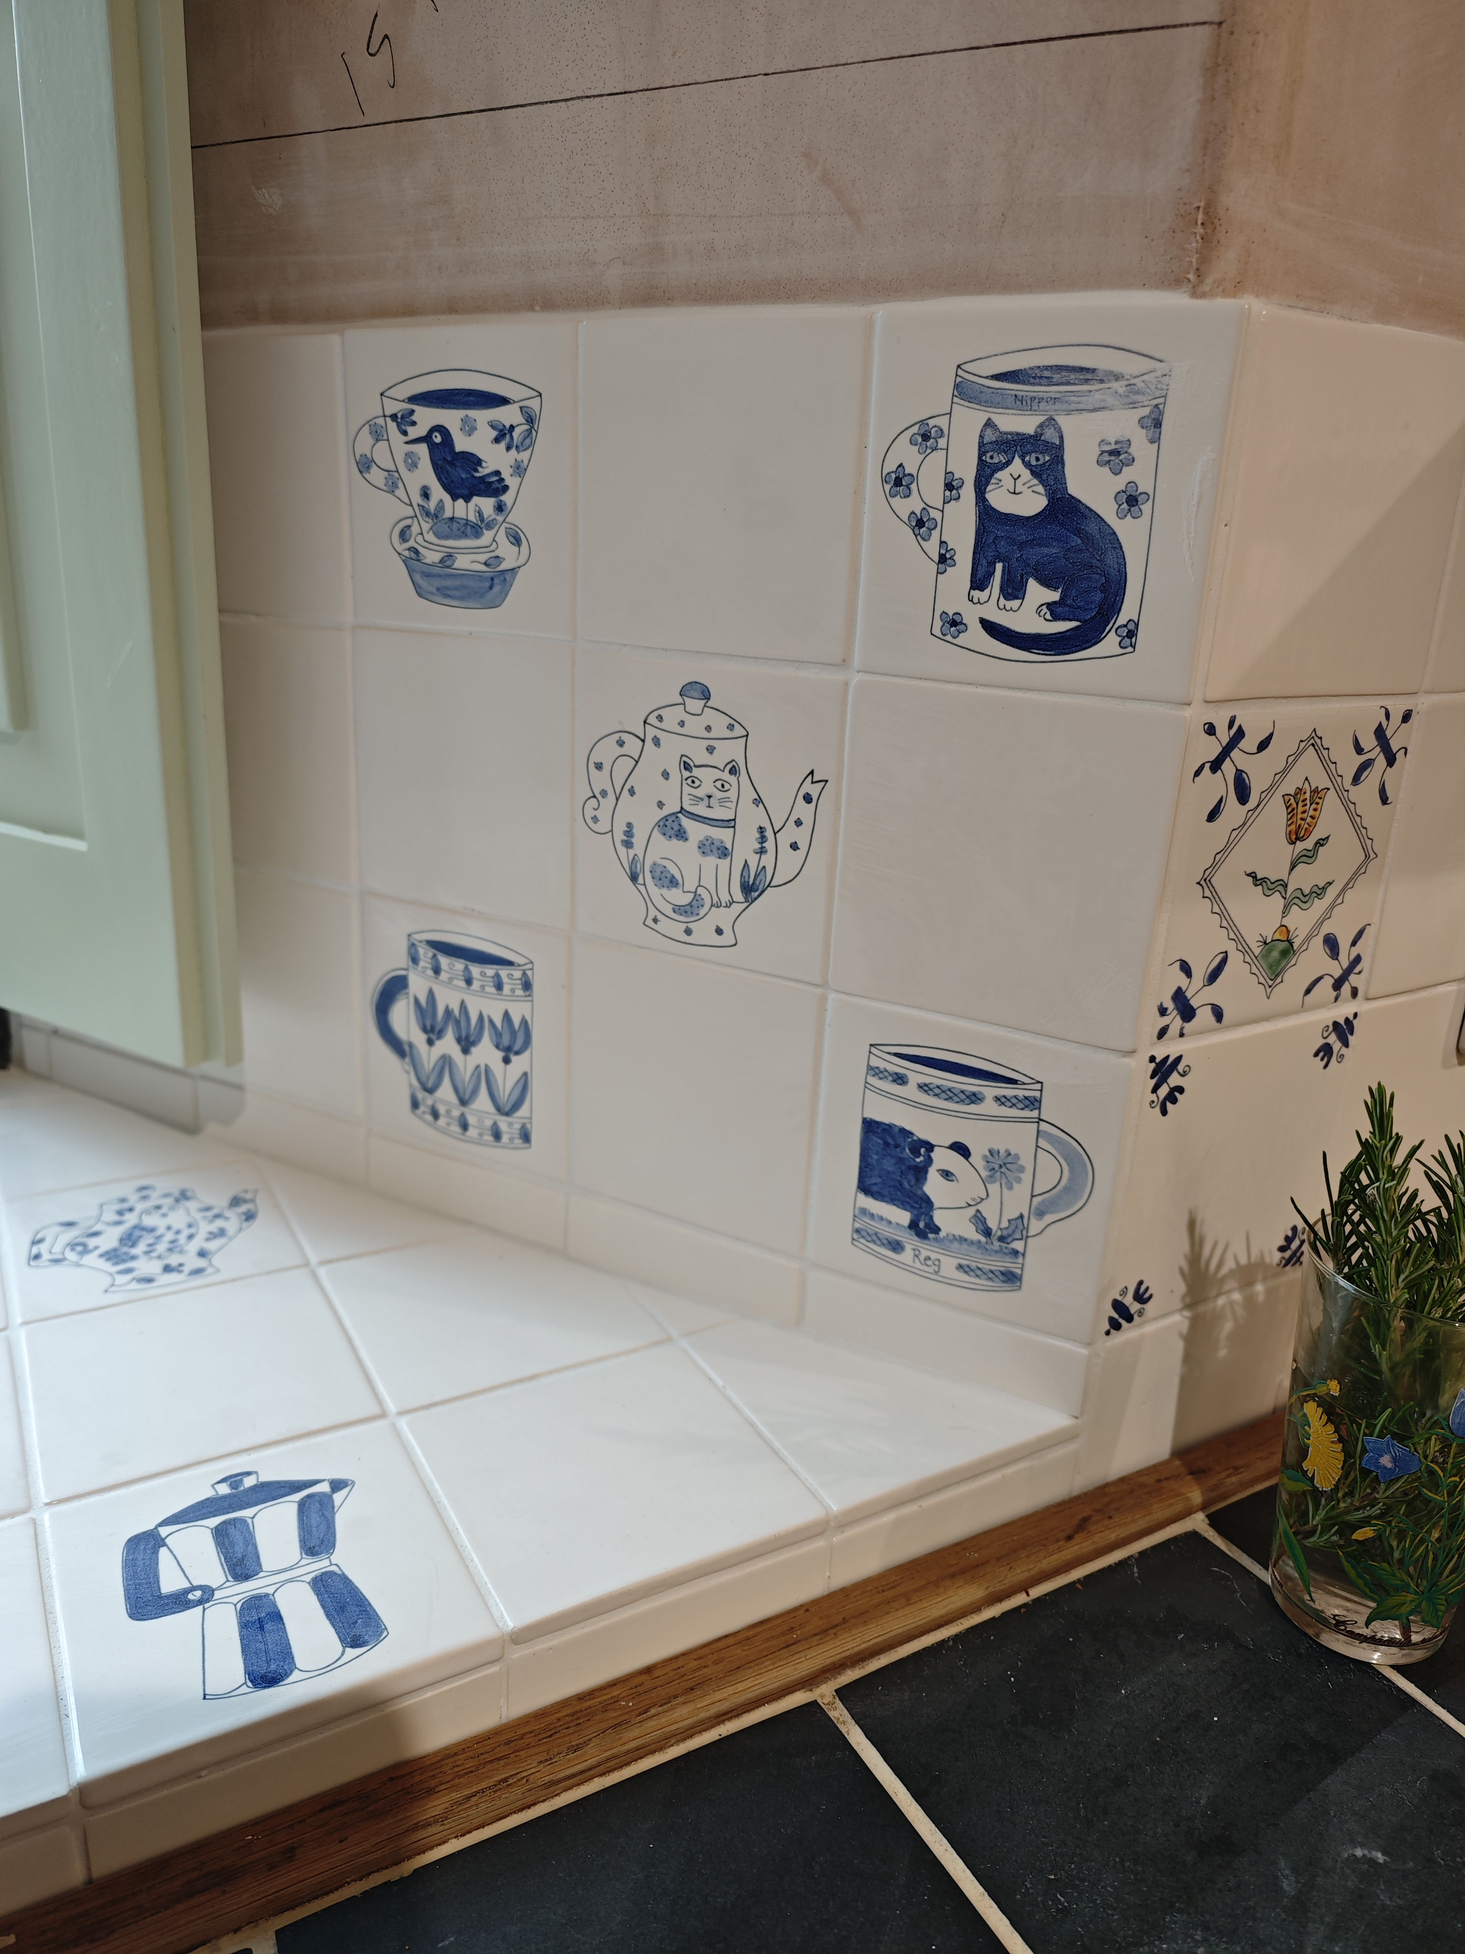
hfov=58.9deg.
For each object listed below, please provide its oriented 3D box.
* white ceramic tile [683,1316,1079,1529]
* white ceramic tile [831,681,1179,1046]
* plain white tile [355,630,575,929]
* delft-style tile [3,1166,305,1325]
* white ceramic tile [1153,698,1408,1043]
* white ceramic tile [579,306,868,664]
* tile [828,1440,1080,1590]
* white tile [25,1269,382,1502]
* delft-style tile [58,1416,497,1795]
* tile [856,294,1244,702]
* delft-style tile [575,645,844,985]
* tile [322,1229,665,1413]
[{"bbox_3d":[0.050,0.148,0.469,0.104,0.008,0.104,-7,20,-30],"label":"white ceramic tile"},{"bbox_3d":[0.083,-0.037,0.407,0.101,0.101,0.009,12,19,26],"label":"white ceramic tile"},{"bbox_3d":[-0.101,-0.075,0.496,0.101,0.101,0.009,12,19,26],"label":"plain white tile"},{"bbox_3d":[-0.296,0.133,0.663,0.129,0.010,0.129,-6,21,-31],"label":"delft-style tile"},{"bbox_3d":[0.220,-0.044,0.521,0.127,0.131,0.009,-7,20,-30],"label":"white ceramic tile"},{"bbox_3d":[-0.004,-0.198,0.532,0.129,0.129,0.009,11,19,25],"label":"white ceramic tile"},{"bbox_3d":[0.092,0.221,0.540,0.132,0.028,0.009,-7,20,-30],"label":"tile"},{"bbox_3d":[-0.229,0.173,0.558,0.129,0.010,0.129,-6,21,-31],"label":"white tile"},{"bbox_3d":[-0.131,0.171,0.365,0.103,0.008,0.104,-7,20,-30],"label":"delft-style tile"},{"bbox_3d":[0.114,-0.174,0.477,0.129,0.129,0.009,11,19,25],"label":"tile"},{"bbox_3d":[-0.010,-0.059,0.468,0.105,0.105,0.008,12,19,26],"label":"delft-style tile"},{"bbox_3d":[-0.095,0.129,0.504,0.103,0.008,0.104,-7,20,-30],"label":"tile"}]

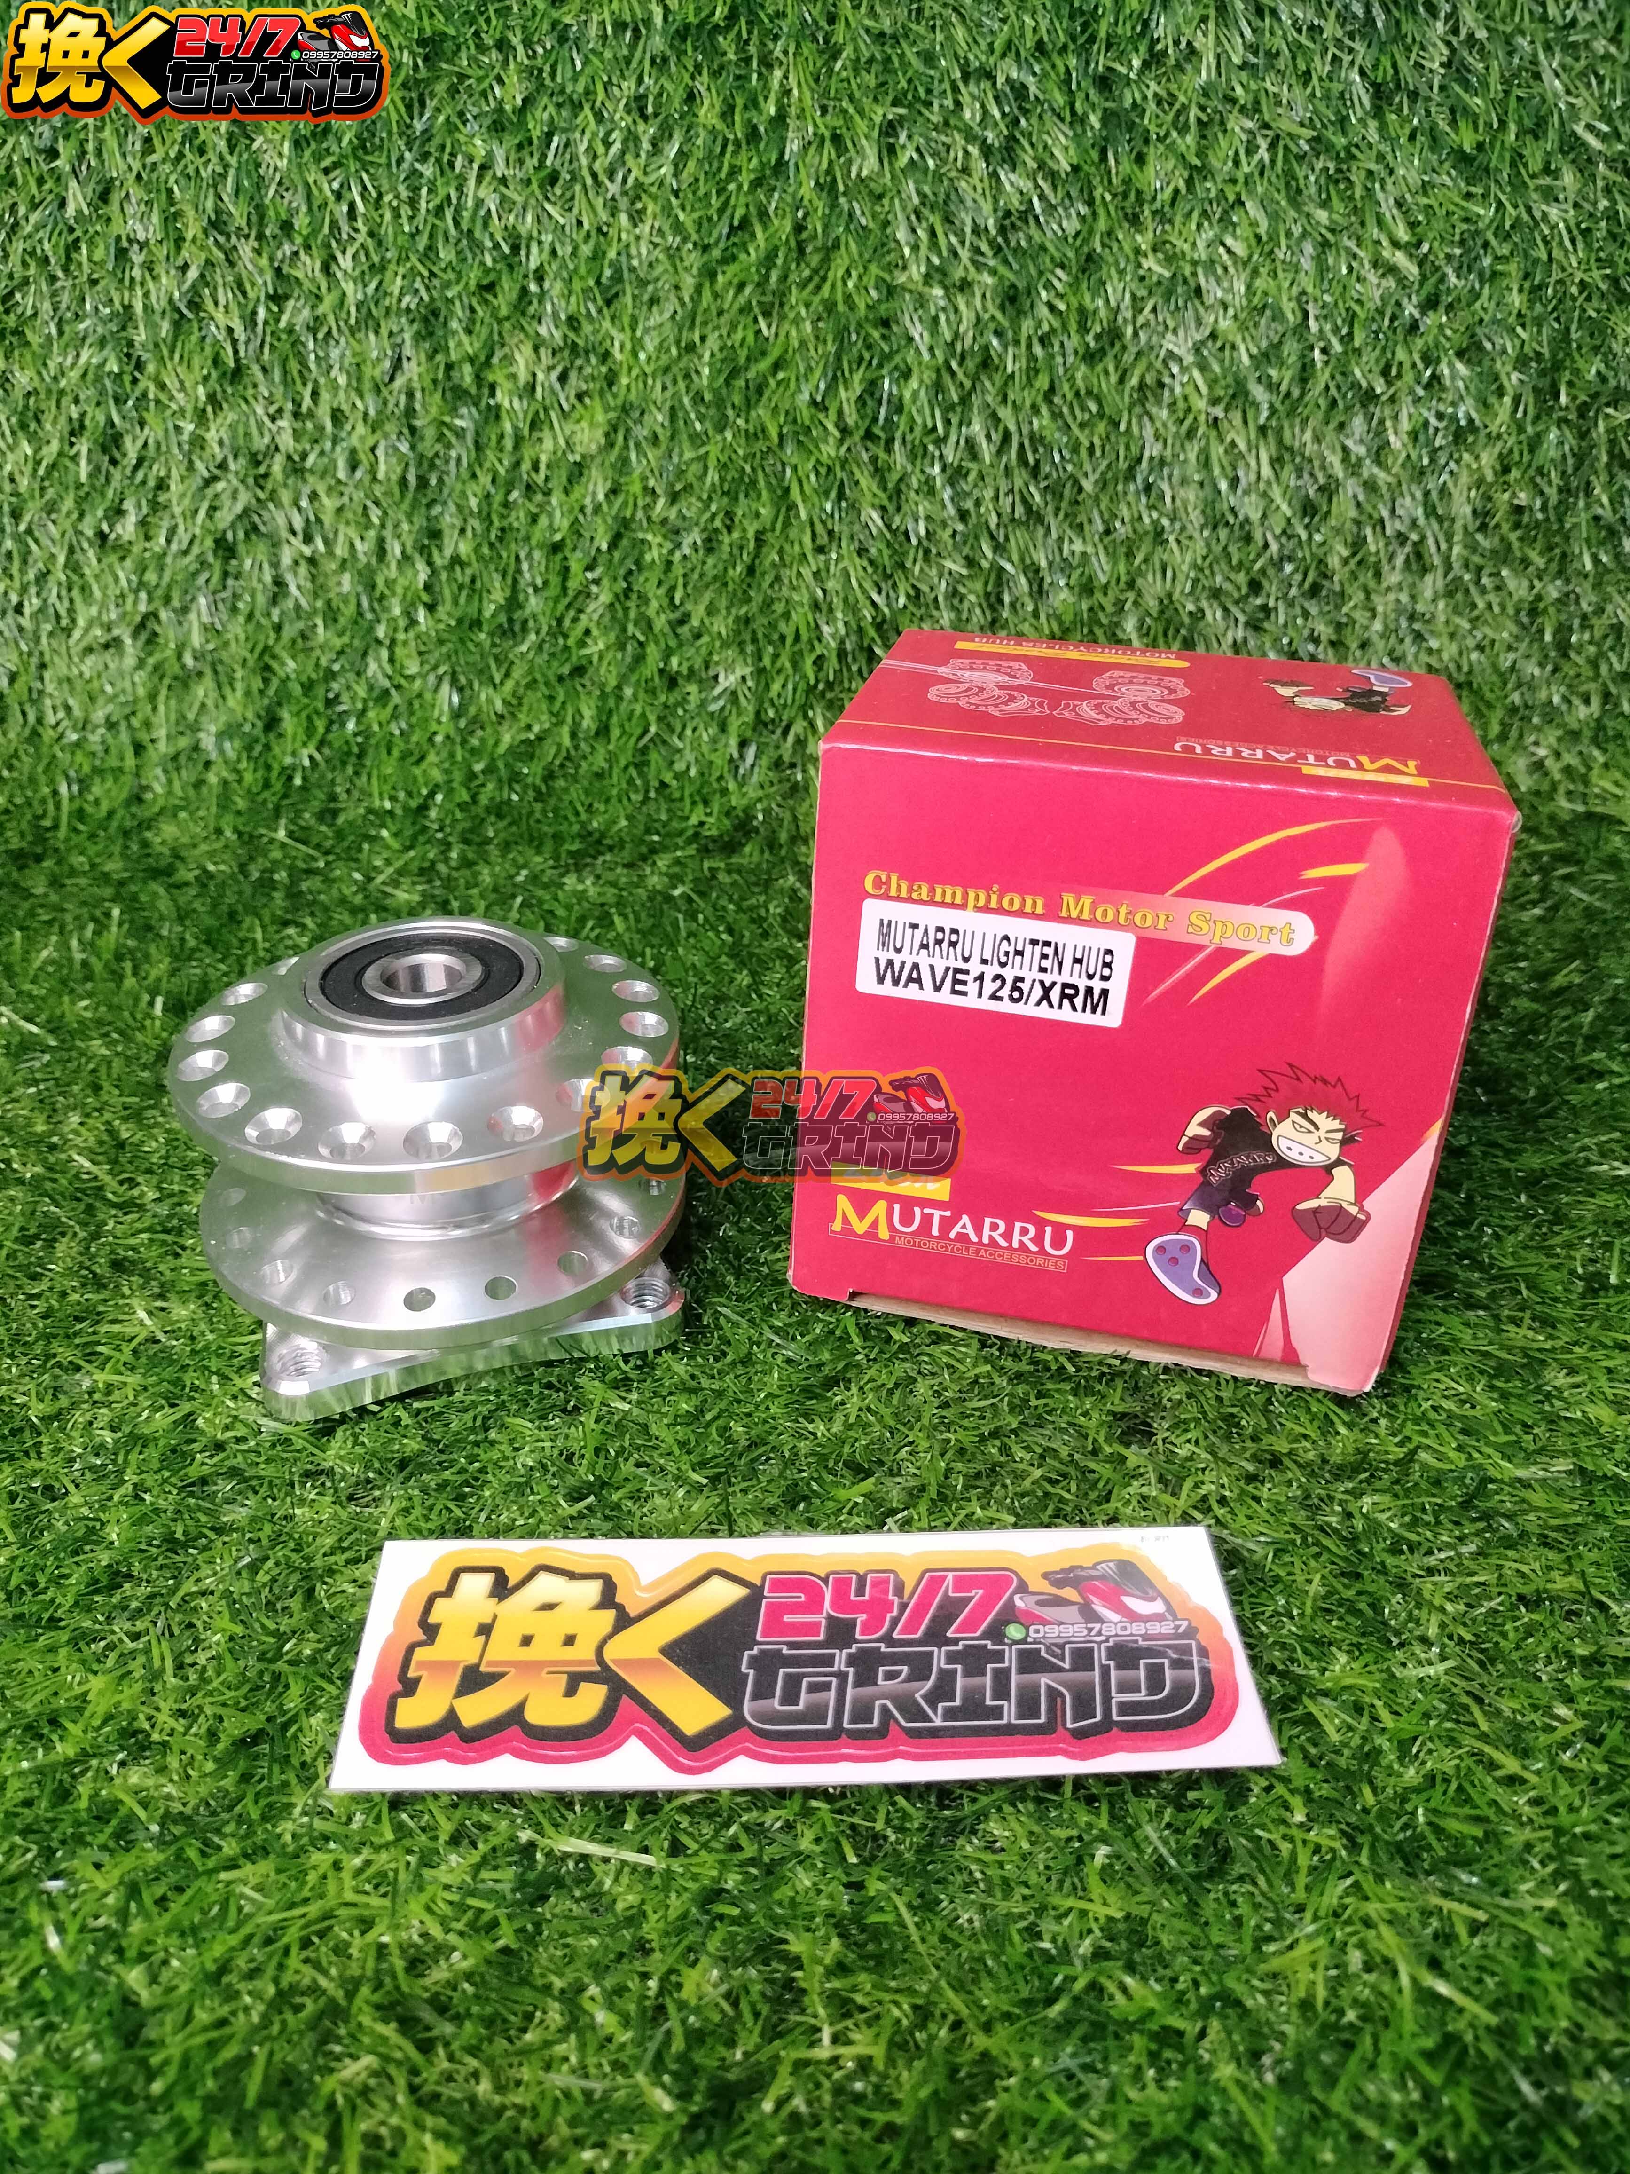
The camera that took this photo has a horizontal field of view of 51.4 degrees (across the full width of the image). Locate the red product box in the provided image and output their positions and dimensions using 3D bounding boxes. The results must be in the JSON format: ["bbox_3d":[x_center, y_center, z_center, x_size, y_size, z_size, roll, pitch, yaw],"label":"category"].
[{"bbox_3d":[0.055,-0.019,0.301,0.099,0.099,0.080,8,28,9],"label":"red product box"}]

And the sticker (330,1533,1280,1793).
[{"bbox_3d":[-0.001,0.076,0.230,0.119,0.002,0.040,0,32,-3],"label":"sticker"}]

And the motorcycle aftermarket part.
[{"bbox_3d":[-0.063,0.007,0.290,0.083,0.060,0.083,-9,32,-15],"label":"motorcycle aftermarket part"}]

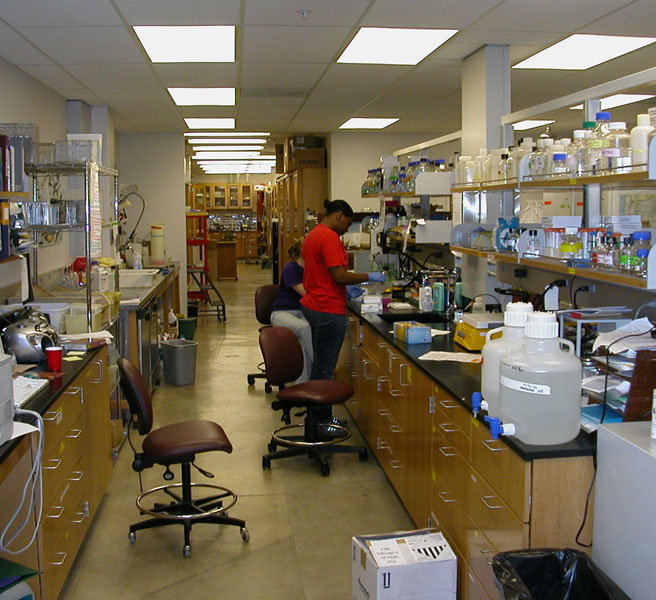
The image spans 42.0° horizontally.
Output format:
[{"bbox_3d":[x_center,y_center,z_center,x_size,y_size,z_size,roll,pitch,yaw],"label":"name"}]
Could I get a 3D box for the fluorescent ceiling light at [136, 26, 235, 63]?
[{"bbox_3d":[-0.809,-1.506,5.007,0.580,0.070,1.180,-1,6,-6],"label":"fluorescent ceiling light"}]

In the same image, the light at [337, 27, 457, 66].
[{"bbox_3d":[0.383,-1.532,5.133,0.580,0.070,1.180,-1,6,-6],"label":"light"}]

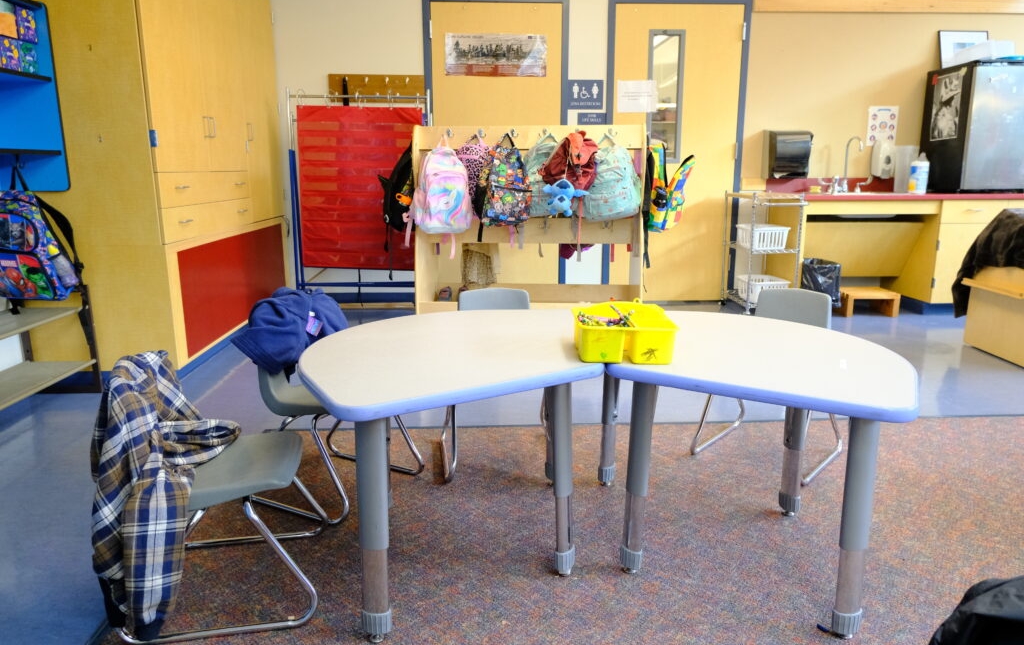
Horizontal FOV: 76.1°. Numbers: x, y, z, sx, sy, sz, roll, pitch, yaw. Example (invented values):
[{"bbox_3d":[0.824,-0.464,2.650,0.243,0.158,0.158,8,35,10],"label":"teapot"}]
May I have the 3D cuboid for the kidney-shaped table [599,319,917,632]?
[{"bbox_3d":[0.532,0.307,1.770,0.925,0.533,0.780,7,15,30],"label":"kidney-shaped table"}]

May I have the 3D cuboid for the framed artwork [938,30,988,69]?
[{"bbox_3d":[3.249,-1.947,4.696,0.362,0.300,0.022,-1,-3,-3],"label":"framed artwork"}]

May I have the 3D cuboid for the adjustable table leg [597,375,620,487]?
[{"bbox_3d":[0.301,0.269,2.019,0.058,0.500,0.058,-1,13,-3],"label":"adjustable table leg"}]

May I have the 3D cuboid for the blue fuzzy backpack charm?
[{"bbox_3d":[0.264,-0.611,3.196,0.210,0.190,0.110,0,13,-1],"label":"blue fuzzy backpack charm"}]

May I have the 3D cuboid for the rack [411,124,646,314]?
[{"bbox_3d":[0.104,-0.480,3.766,1.220,1.220,0.500,0,13,3],"label":"rack"}]

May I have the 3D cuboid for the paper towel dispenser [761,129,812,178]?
[{"bbox_3d":[1.999,-1.214,4.760,0.280,0.345,0.190,-1,13,-3],"label":"paper towel dispenser"}]

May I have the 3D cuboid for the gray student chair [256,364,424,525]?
[{"bbox_3d":[-0.578,0.243,2.039,0.415,0.565,0.400,7,14,28],"label":"gray student chair"}]

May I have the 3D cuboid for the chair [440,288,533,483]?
[{"bbox_3d":[-0.045,0.195,2.248,0.400,0.565,0.415,-2,13,-7],"label":"chair"}]

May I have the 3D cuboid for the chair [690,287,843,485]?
[{"bbox_3d":[0.915,0.182,2.268,0.375,0.555,0.420,11,17,41],"label":"chair"}]

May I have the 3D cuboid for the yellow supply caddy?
[{"bbox_3d":[0.271,0.011,1.575,0.235,0.133,0.235,1,13,4],"label":"yellow supply caddy"}]

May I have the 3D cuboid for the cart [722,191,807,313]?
[{"bbox_3d":[1.773,-0.505,4.690,0.360,0.830,0.460,-2,13,-6],"label":"cart"}]

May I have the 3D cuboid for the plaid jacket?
[{"bbox_3d":[-0.770,0.343,1.465,0.290,0.555,0.400,-3,13,-10],"label":"plaid jacket"}]

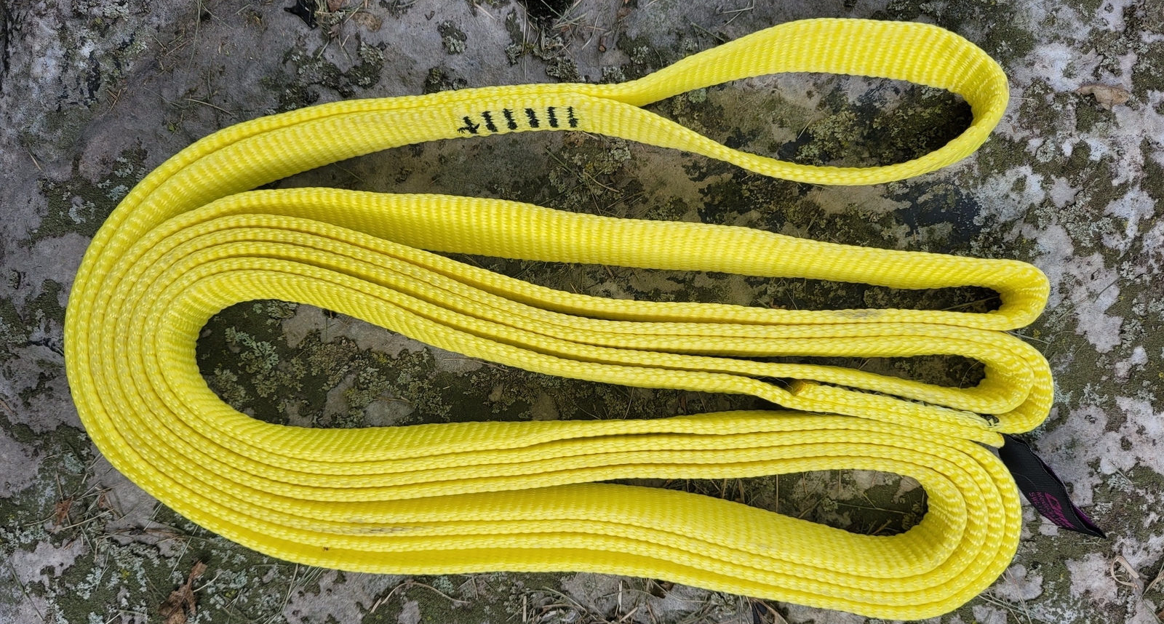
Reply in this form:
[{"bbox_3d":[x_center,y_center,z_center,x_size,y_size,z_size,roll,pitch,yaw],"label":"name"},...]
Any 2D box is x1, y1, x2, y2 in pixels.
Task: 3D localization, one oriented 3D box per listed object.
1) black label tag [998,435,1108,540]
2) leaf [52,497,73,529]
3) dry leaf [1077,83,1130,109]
[{"bbox_3d":[0.141,0.053,0.261,0.041,0.008,0.011,41,107,1],"label":"black label tag"},{"bbox_3d":[-0.159,0.061,0.267,0.004,0.004,0.010,28,87,2],"label":"leaf"},{"bbox_3d":[0.163,-0.068,0.274,0.017,0.006,0.007,11,87,1],"label":"dry leaf"}]

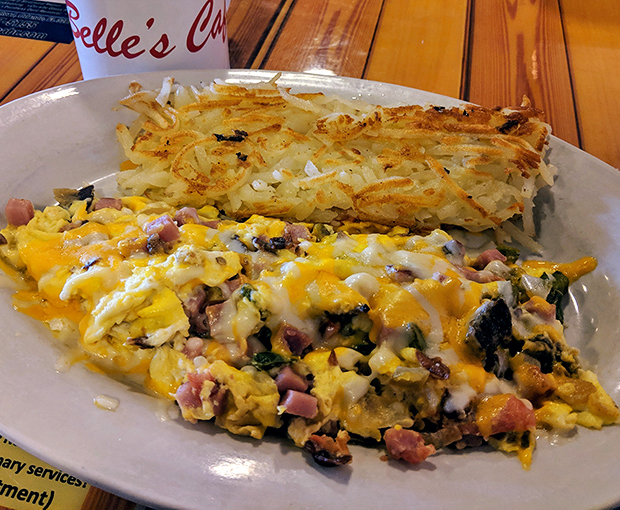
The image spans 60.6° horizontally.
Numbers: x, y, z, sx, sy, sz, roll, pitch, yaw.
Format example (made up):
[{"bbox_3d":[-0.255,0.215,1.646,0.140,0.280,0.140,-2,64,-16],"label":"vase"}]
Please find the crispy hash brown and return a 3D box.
[{"bbox_3d":[0.011,-0.050,0.244,0.178,0.034,0.060,4,49,0],"label":"crispy hash brown"}]

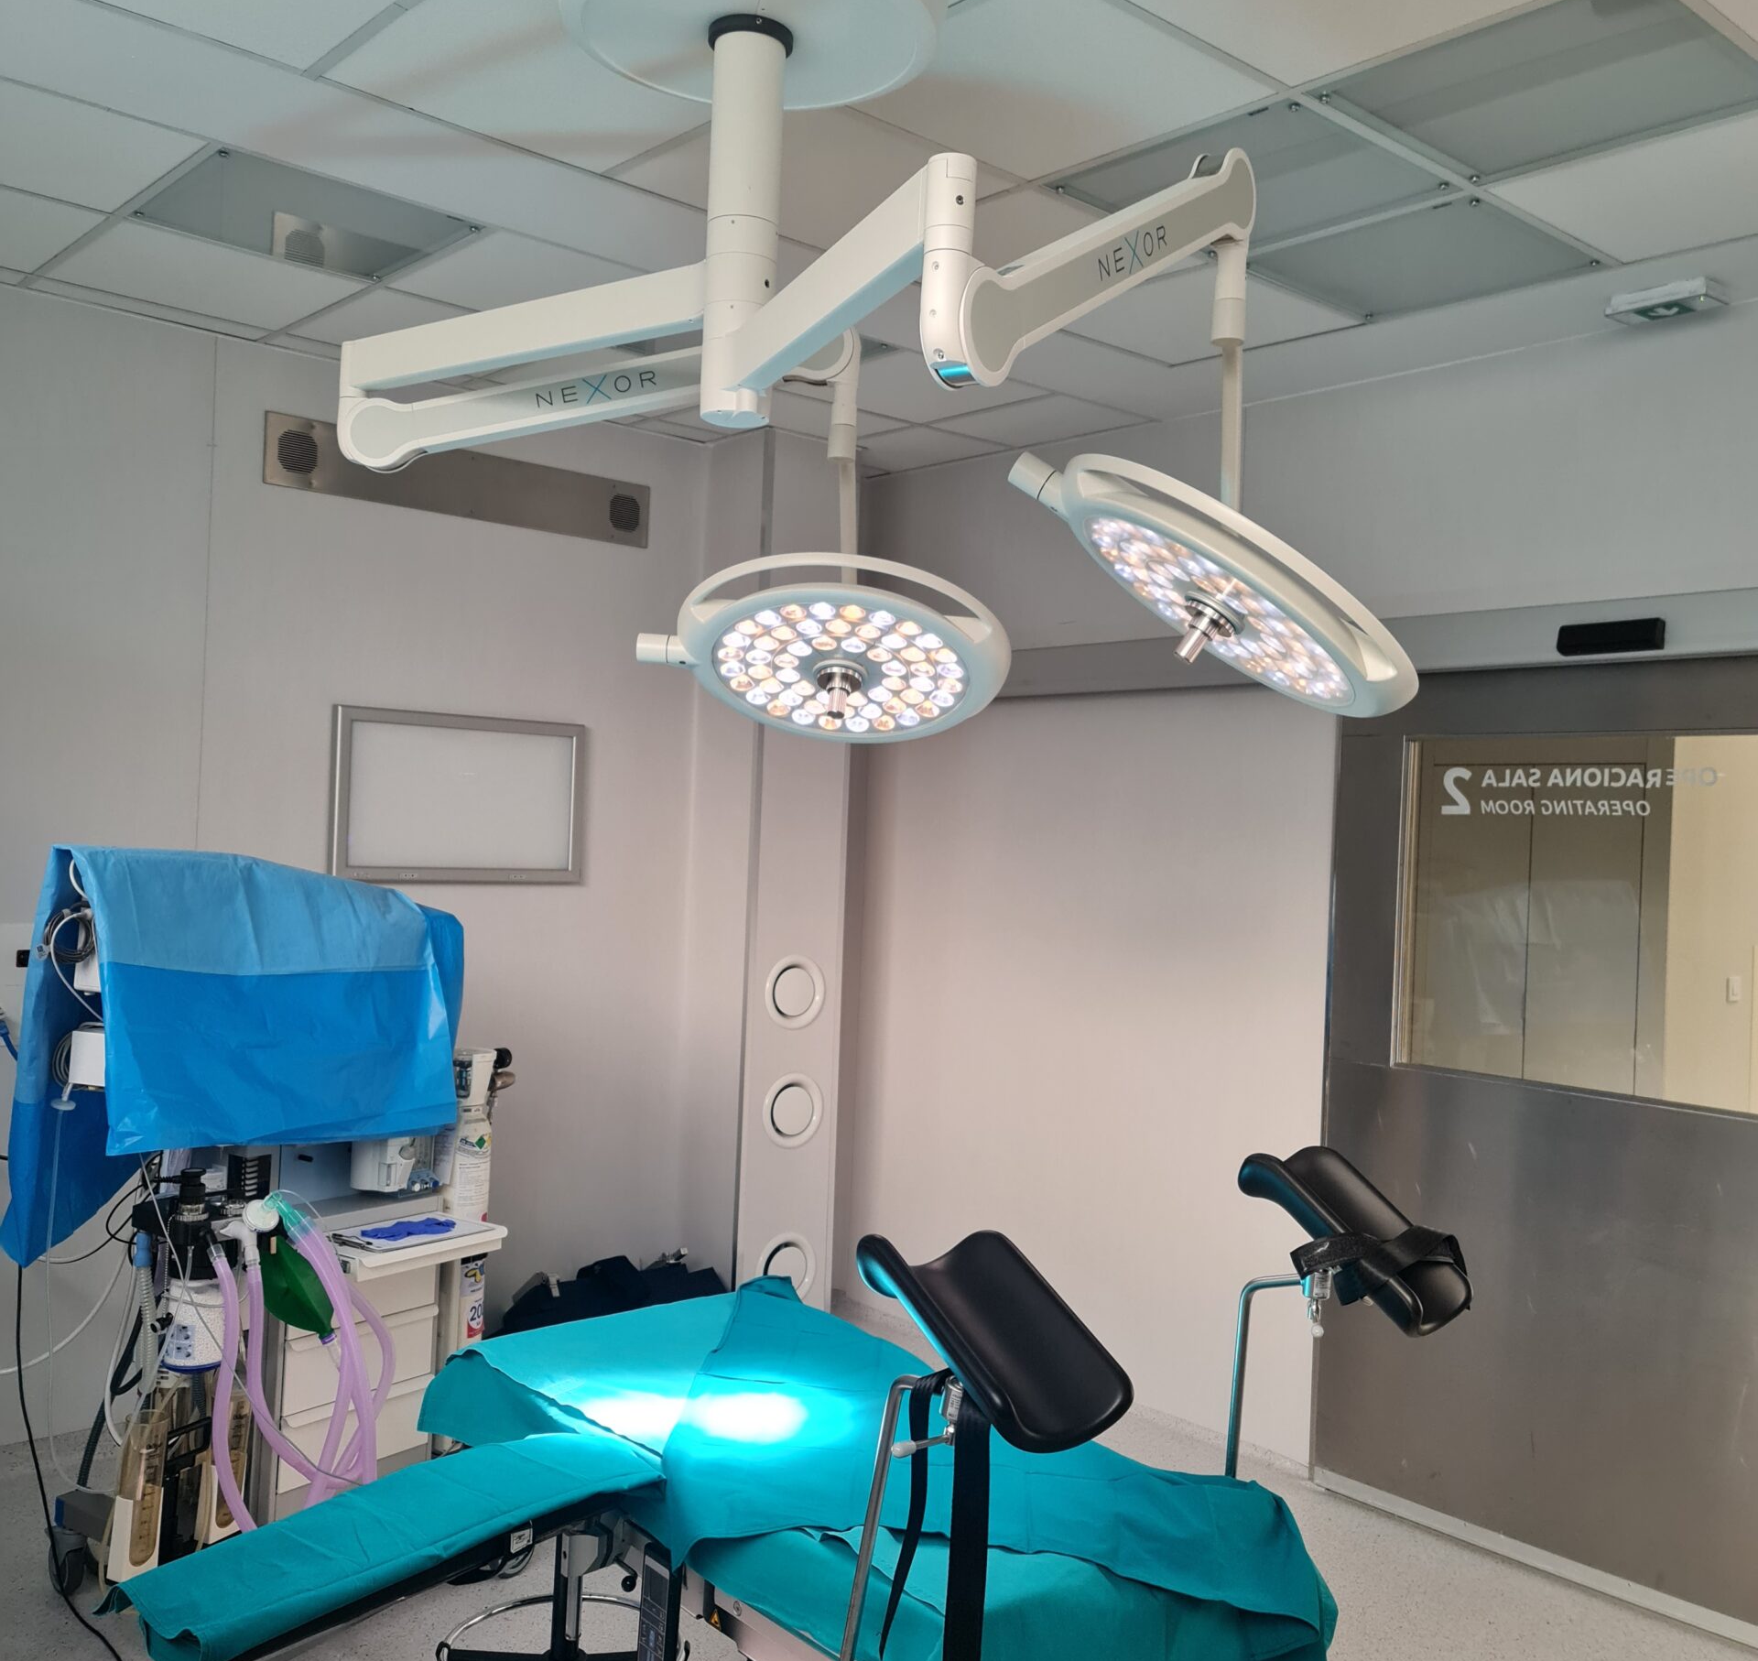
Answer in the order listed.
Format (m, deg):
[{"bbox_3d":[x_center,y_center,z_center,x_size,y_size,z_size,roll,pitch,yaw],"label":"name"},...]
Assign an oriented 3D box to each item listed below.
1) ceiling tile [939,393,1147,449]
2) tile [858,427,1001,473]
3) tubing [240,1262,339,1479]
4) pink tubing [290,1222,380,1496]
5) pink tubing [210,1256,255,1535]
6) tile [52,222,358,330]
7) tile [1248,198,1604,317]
[{"bbox_3d":[0.488,-1.274,5.278,0.444,0.020,0.594,2,0,-42],"label":"ceiling tile"},{"bbox_3d":[0.090,-1.292,5.727,0.444,0.020,0.594,2,0,-42],"label":"tile"},{"bbox_3d":[-1.328,1.225,3.819,0.230,0.500,0.080,2,0,-42],"label":"tubing"},{"bbox_3d":[-1.248,1.214,3.890,0.220,0.650,0.100,2,0,-42],"label":"pink tubing"},{"bbox_3d":[-1.426,1.254,3.733,0.085,0.630,0.060,2,0,-42],"label":"pink tubing"},{"bbox_3d":[-1.655,-1.361,4.174,0.594,0.020,0.594,2,0,-42],"label":"tile"},{"bbox_3d":[1.174,-1.243,3.697,0.594,0.020,0.594,2,0,-42],"label":"tile"}]

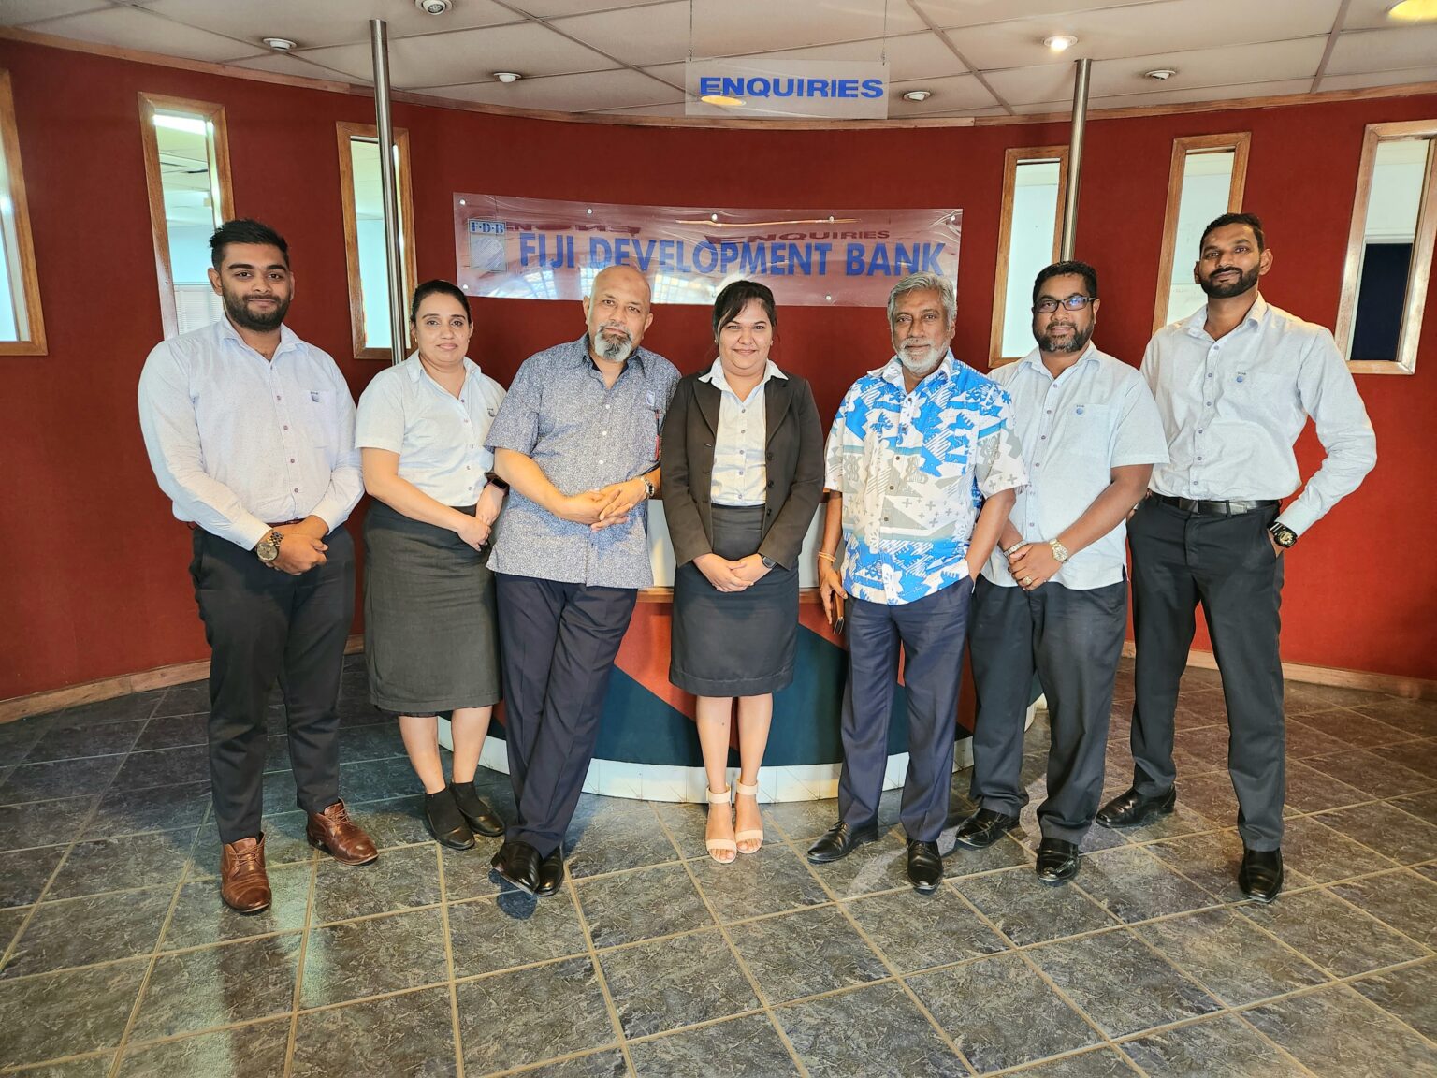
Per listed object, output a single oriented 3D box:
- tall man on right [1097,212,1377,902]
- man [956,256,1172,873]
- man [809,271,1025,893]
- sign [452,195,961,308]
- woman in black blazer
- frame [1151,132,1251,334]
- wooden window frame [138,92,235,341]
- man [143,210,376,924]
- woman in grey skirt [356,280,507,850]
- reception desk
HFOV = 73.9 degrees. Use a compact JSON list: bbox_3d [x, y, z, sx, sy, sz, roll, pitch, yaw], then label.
[{"bbox_3d":[1.420,0.039,2.697,0.670,1.820,0.440,9,14,37],"label":"tall man on right"},{"bbox_3d":[0.924,0.098,2.690,0.530,1.695,0.400,9,14,34],"label":"man"},{"bbox_3d":[0.513,0.124,2.625,0.540,1.660,0.390,4,12,16],"label":"man"},{"bbox_3d":[-0.027,-1.375,4.612,2.403,0.460,0.160,0,11,-6],"label":"sign"},{"bbox_3d":[0.059,0.111,2.725,0.460,1.635,0.330,1,11,1],"label":"woman in black blazer"},{"bbox_3d":[2.176,-1.279,4.326,0.305,1.010,0.070,6,13,25],"label":"frame"},{"bbox_3d":[-2.132,-1.245,3.890,0.305,1.010,0.070,-8,14,-37],"label":"wooden window frame"},{"bbox_3d":[-1.181,0.072,2.527,0.560,1.760,0.410,-7,14,-33],"label":"man"},{"bbox_3d":[-0.791,0.091,2.785,0.440,1.630,0.330,-7,14,-34],"label":"woman in grey skirt"},{"bbox_3d":[0.143,0.241,3.519,2.600,1.070,1.100,-1,12,-8],"label":"reception desk"}]

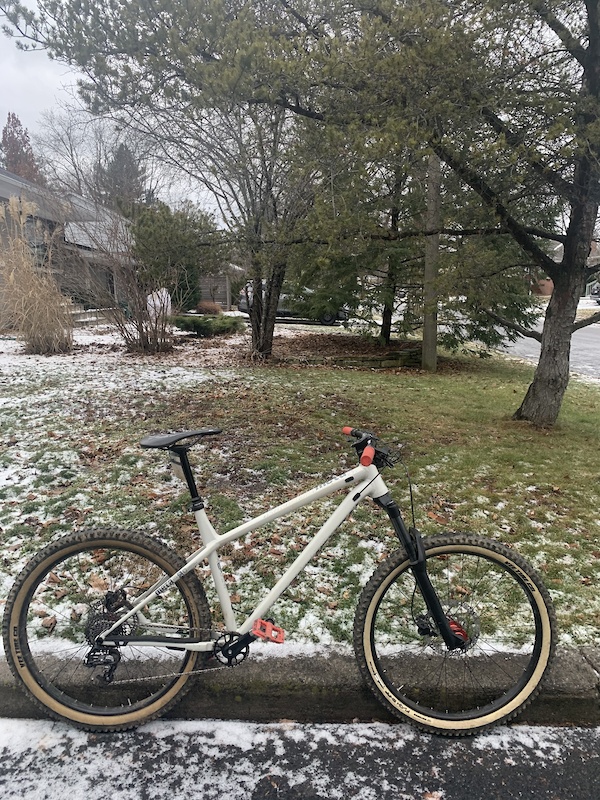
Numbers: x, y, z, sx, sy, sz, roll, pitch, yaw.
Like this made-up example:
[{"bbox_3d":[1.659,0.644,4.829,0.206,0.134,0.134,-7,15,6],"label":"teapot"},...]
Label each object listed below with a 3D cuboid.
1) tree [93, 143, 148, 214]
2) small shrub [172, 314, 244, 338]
[{"bbox_3d":[-15.600,-15.200,52.500,5.400,13.400,5.400,0,11,0],"label":"tree"},{"bbox_3d":[-2.750,-2.270,18.000,2.150,0.650,1.800,0,11,0],"label":"small shrub"}]

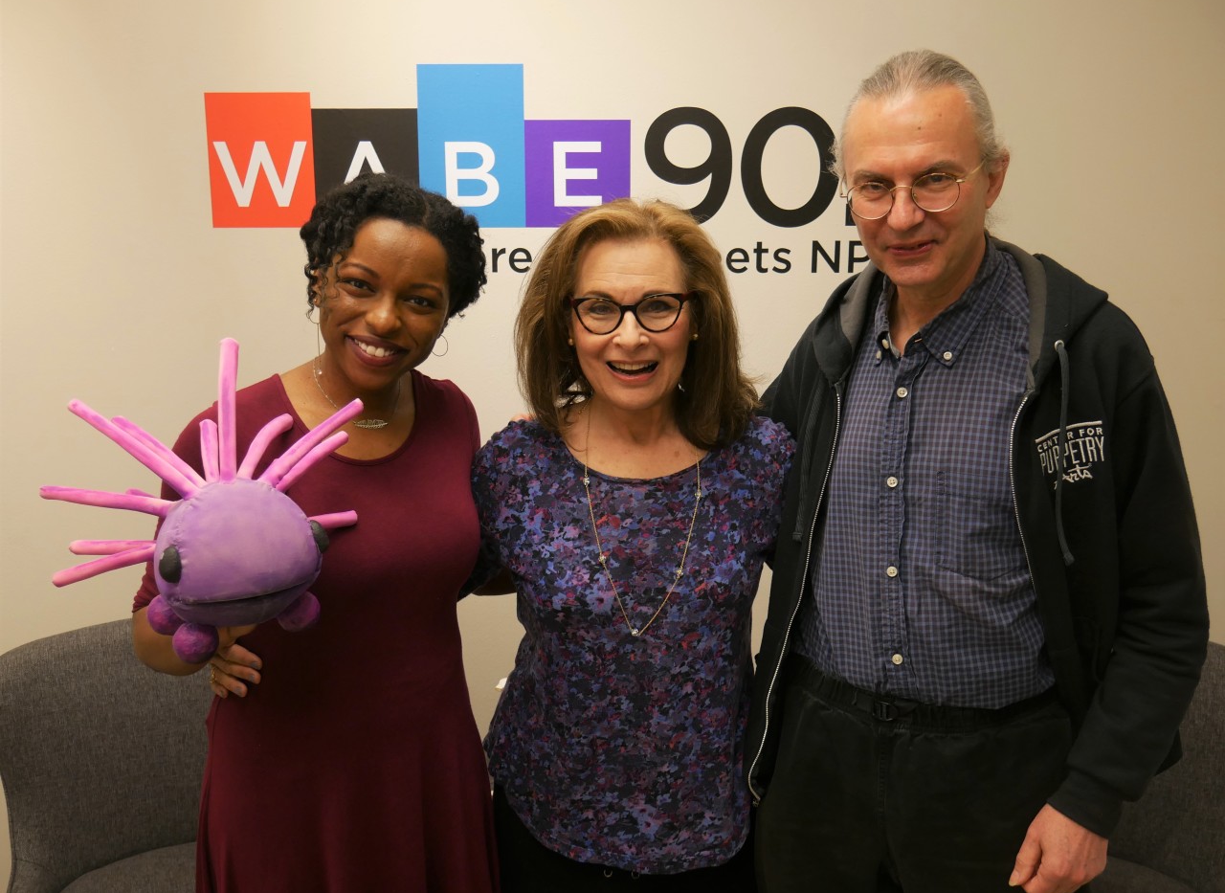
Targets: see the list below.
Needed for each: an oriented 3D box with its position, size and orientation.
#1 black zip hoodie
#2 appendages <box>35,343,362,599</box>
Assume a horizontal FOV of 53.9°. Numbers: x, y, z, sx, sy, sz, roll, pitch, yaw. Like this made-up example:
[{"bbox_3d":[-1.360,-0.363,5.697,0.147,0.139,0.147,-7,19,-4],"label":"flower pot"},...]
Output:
[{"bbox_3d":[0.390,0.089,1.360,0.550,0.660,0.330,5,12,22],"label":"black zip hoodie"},{"bbox_3d":[-0.382,0.017,1.120,0.280,0.225,0.155,-10,15,-26],"label":"appendages"}]

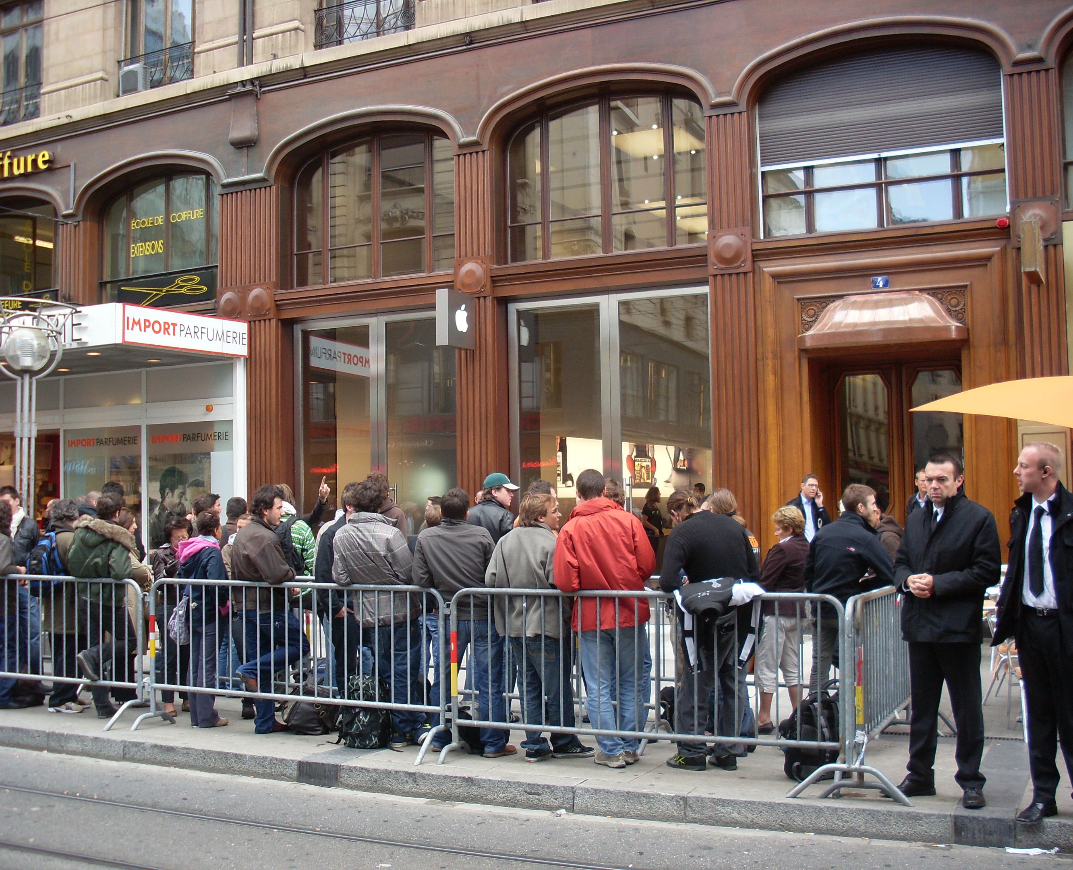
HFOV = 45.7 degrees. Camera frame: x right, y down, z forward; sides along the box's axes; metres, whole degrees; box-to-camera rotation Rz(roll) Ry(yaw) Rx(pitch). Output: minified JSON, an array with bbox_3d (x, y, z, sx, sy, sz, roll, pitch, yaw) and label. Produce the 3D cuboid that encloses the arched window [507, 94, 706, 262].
[{"bbox_3d":[0.930,-3.462,16.969,2.900,2.170,0.200,-3,-5,23],"label":"arched window"}]

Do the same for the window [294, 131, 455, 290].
[{"bbox_3d":[-2.322,-3.306,18.439,2.900,2.170,0.200,-3,-5,25],"label":"window"}]

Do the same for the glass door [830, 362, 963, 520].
[{"bbox_3d":[4.525,0.703,15.847,1.720,3.200,0.100,-3,-4,22],"label":"glass door"}]

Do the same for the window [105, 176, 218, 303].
[{"bbox_3d":[-5.899,-3.078,20.274,2.900,2.200,0.200,-3,-5,29],"label":"window"}]

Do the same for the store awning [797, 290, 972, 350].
[{"bbox_3d":[4.027,-1.369,14.836,1.890,0.690,0.500,-3,-4,22],"label":"store awning"}]

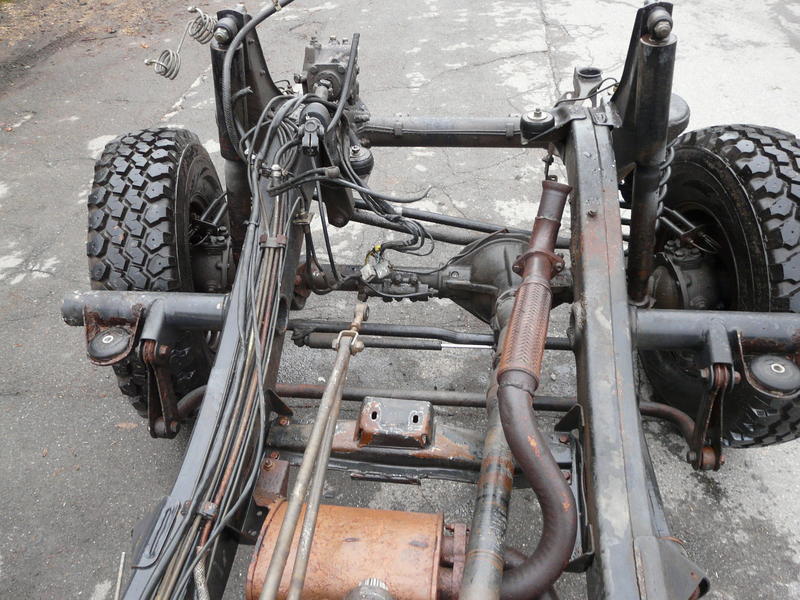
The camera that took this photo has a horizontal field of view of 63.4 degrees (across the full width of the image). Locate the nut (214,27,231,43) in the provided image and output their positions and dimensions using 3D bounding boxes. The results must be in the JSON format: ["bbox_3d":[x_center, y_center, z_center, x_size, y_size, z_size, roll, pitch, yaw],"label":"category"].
[{"bbox_3d":[-0.362,-0.539,1.313,0.026,0.026,0.015,0,39,4],"label":"nut"}]

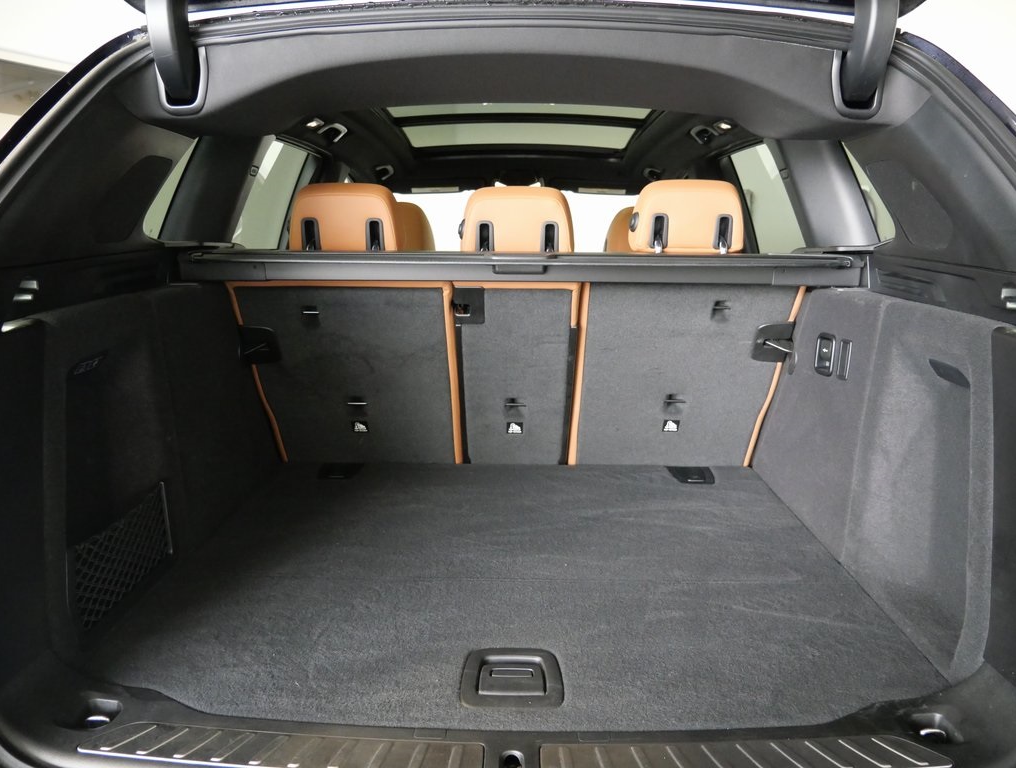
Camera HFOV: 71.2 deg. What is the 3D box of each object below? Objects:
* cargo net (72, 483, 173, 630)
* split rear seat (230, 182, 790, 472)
[{"bbox_3d":[-0.597,0.262,1.096,0.030,0.140,0.250,0,14,0],"label":"cargo net"},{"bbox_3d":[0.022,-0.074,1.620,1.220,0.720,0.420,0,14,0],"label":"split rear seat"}]

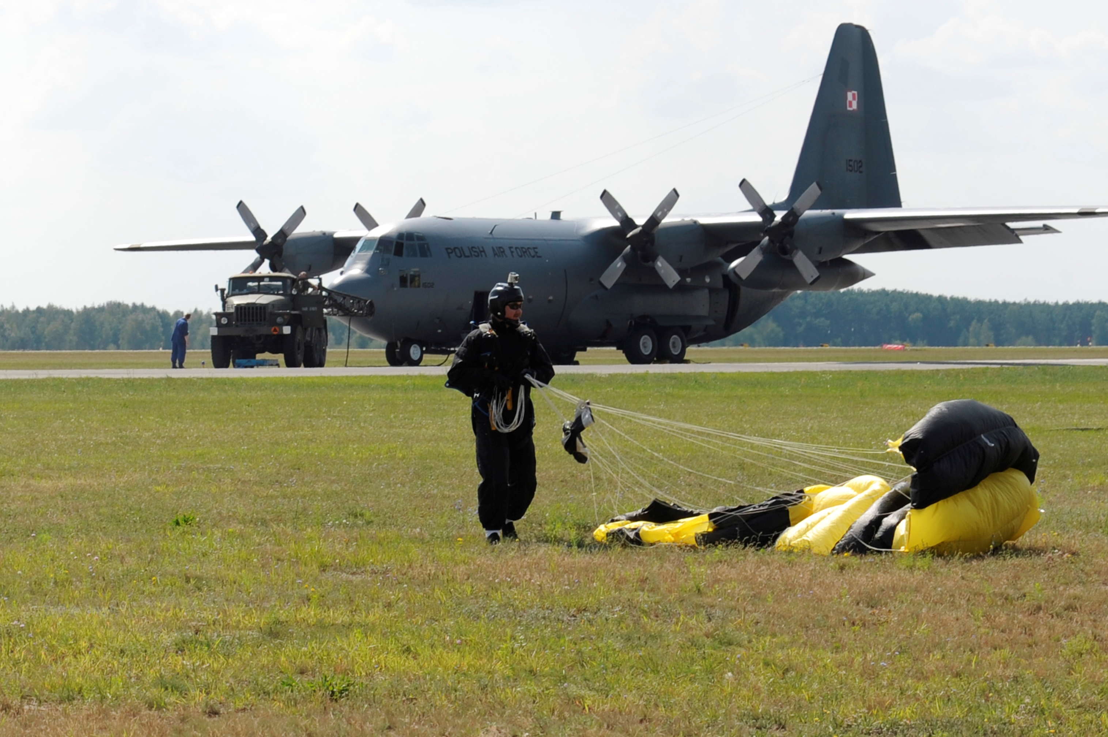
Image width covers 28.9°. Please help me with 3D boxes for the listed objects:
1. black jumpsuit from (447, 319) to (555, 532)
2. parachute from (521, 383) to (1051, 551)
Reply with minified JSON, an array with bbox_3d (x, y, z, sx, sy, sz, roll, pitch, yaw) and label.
[{"bbox_3d":[-0.365,0.400,15.000,0.690,1.490,0.460,0,1,-18],"label":"black jumpsuit"},{"bbox_3d":[1.590,0.650,14.950,3.530,1.130,1.550,0,1,0],"label":"parachute"}]

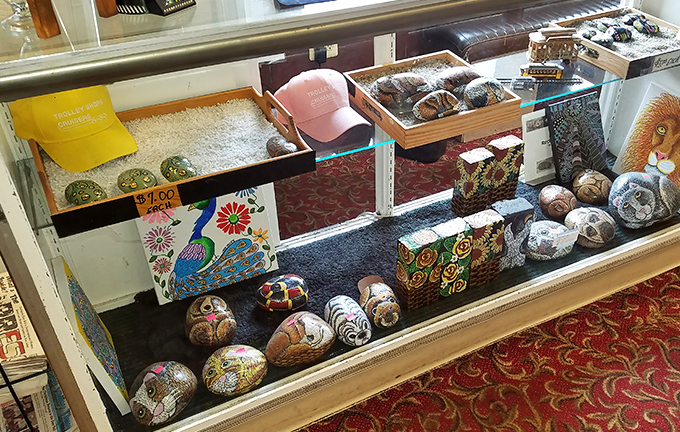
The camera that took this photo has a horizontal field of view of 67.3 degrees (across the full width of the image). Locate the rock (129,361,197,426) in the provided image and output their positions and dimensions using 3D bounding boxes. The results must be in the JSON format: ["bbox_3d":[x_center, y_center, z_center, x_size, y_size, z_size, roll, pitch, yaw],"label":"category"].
[{"bbox_3d":[-0.381,0.379,1.101,0.145,0.100,0.145,-19,33,-25],"label":"rock"}]

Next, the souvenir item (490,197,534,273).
[{"bbox_3d":[0.490,0.060,1.472,0.098,0.195,0.060,-15,31,-19],"label":"souvenir item"}]

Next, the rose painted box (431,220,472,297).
[{"bbox_3d":[0.299,0.119,1.389,0.095,0.193,0.058,-15,31,-19],"label":"rose painted box"}]

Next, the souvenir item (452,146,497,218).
[{"bbox_3d":[0.454,-0.109,1.742,0.101,0.204,0.059,-16,33,-22],"label":"souvenir item"}]

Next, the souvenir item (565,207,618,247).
[{"bbox_3d":[0.762,0.035,1.562,0.150,0.110,0.148,-24,36,-31],"label":"souvenir item"}]

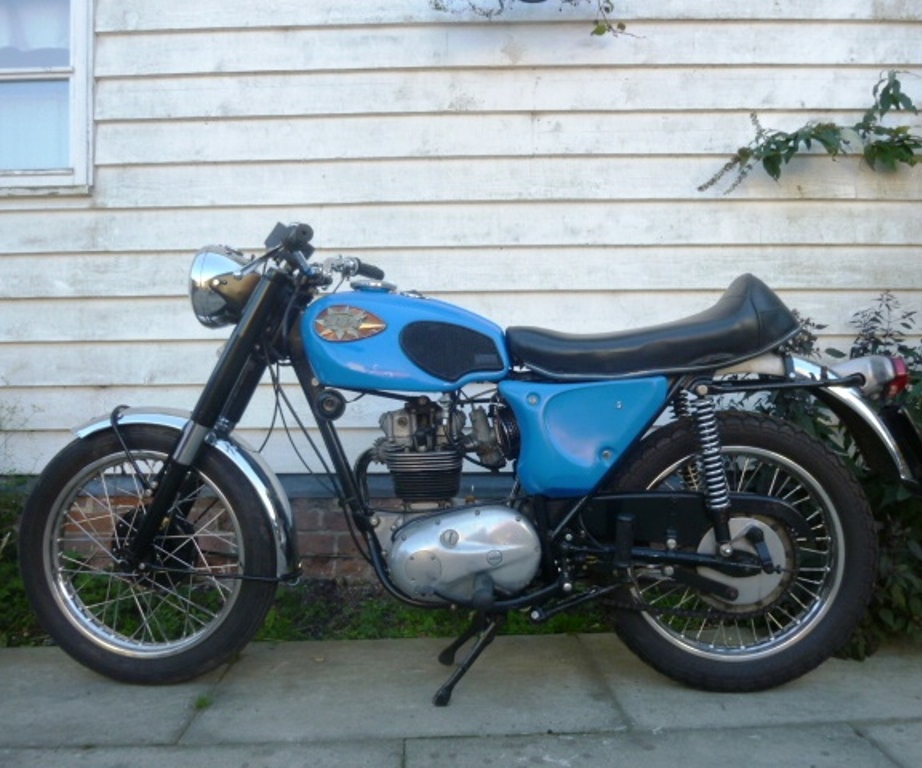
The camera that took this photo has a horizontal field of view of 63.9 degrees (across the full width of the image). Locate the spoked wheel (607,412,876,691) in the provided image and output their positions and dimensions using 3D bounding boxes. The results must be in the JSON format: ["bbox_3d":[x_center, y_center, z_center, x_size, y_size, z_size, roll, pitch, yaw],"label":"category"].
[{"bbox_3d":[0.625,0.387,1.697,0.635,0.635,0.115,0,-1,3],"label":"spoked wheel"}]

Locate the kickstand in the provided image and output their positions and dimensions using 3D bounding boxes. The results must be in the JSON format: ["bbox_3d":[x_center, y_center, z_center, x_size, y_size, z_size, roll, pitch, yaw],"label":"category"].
[{"bbox_3d":[0.018,0.603,1.730,0.160,0.205,0.280,0,-1,3],"label":"kickstand"}]

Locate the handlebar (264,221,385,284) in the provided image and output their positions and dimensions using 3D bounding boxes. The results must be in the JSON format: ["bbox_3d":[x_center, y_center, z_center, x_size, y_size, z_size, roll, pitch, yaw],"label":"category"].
[{"bbox_3d":[-0.318,-0.272,1.733,0.155,0.095,0.700,0,-1,5],"label":"handlebar"}]

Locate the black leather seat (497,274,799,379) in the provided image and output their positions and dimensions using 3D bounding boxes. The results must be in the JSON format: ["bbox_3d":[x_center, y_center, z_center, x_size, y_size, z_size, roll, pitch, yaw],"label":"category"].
[{"bbox_3d":[0.428,-0.130,1.703,0.665,0.235,0.250,0,-1,3],"label":"black leather seat"}]

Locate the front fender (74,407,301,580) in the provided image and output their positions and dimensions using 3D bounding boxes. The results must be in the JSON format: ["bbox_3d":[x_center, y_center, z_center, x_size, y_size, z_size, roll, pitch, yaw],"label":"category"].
[{"bbox_3d":[-0.650,0.250,1.750,0.500,0.395,0.125,0,-1,5],"label":"front fender"}]

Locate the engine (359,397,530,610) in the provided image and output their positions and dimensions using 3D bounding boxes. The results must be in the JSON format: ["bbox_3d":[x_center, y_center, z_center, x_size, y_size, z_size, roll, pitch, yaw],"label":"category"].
[{"bbox_3d":[-0.024,0.255,1.722,0.390,0.475,0.290,0,-1,3],"label":"engine"}]

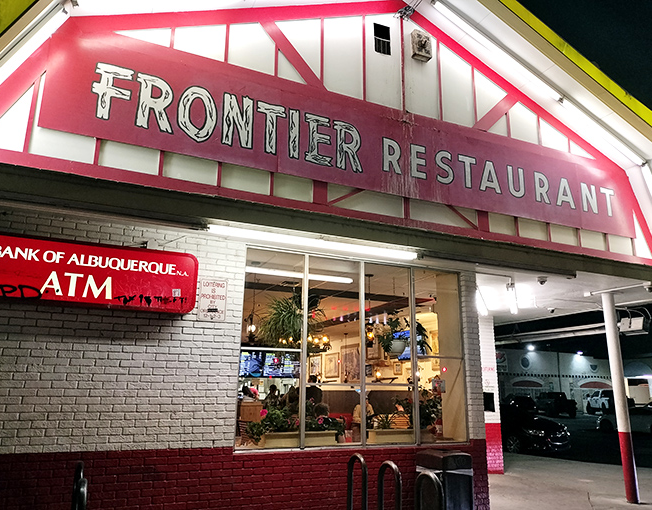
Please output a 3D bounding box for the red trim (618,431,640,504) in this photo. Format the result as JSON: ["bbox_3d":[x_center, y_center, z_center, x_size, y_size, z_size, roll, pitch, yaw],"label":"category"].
[{"bbox_3d":[4.848,3.380,8.470,0.175,1.020,0.175,7,-16,-24],"label":"red trim"}]

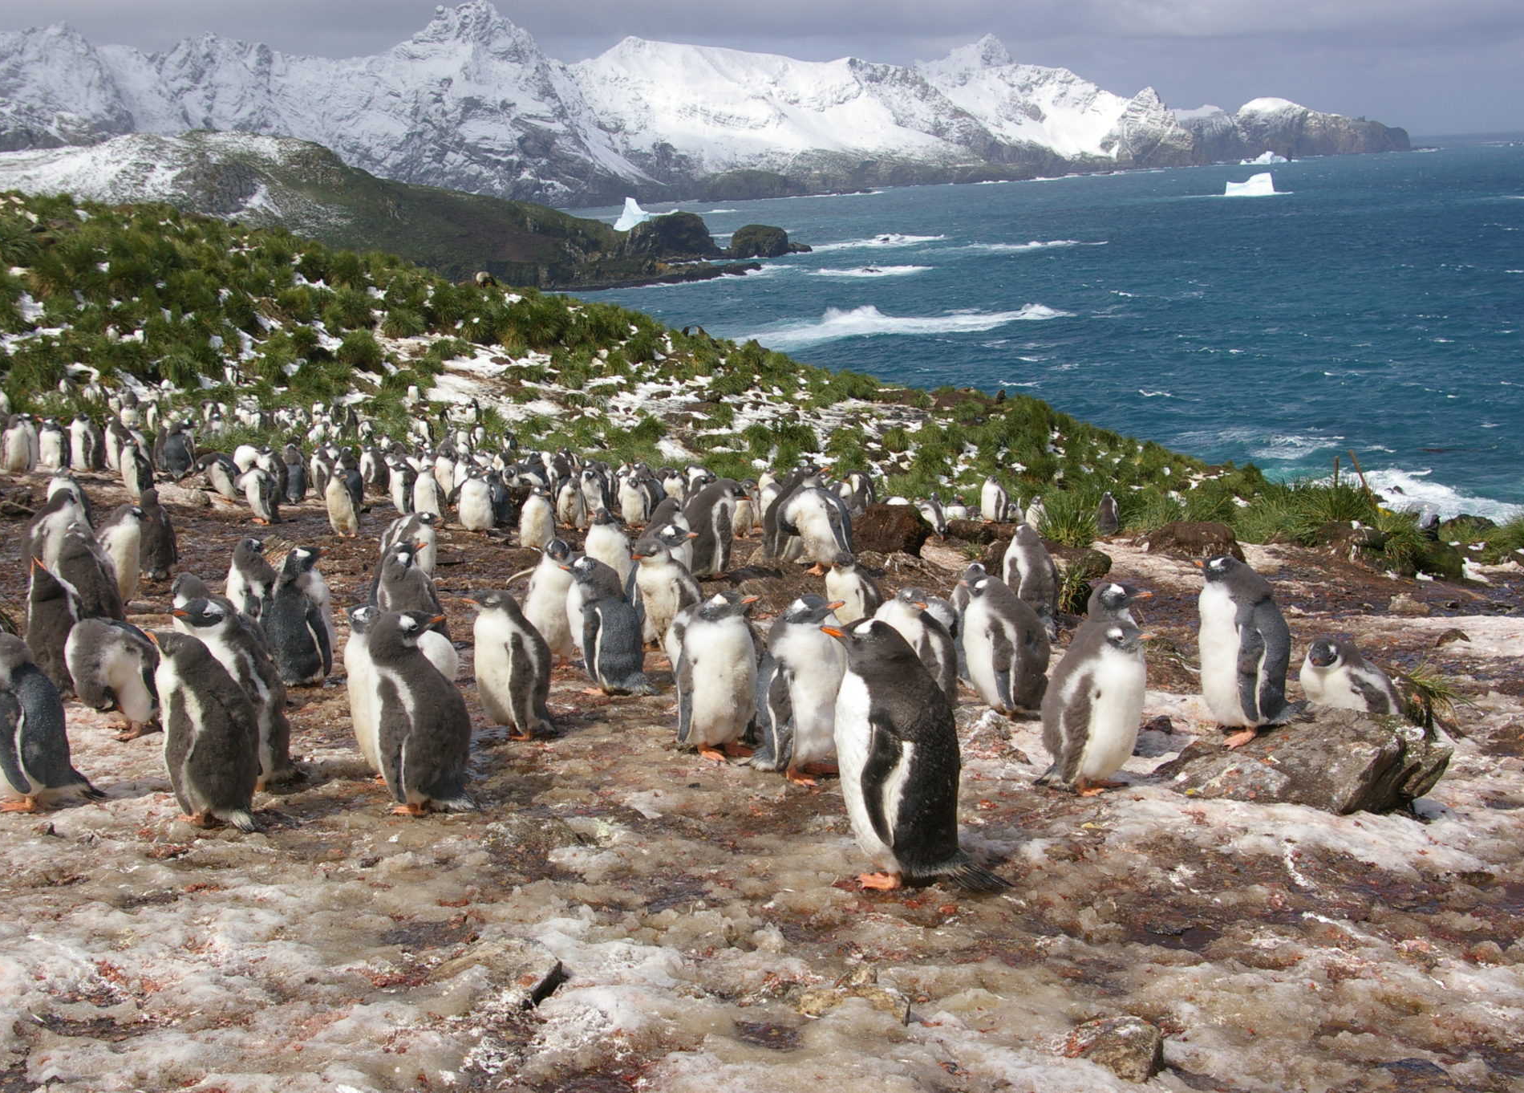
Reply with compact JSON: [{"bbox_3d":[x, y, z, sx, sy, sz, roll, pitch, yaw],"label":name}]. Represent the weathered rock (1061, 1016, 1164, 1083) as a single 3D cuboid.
[{"bbox_3d":[0.724,1.042,3.680,0.205,0.085,0.140,0,12,11],"label":"weathered rock"}]

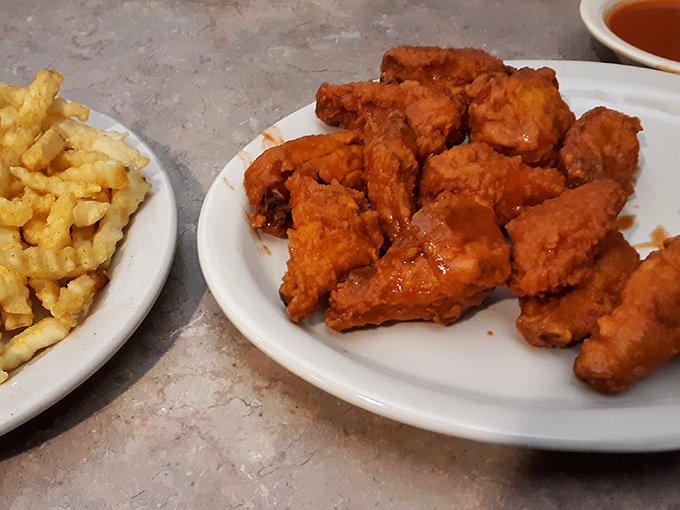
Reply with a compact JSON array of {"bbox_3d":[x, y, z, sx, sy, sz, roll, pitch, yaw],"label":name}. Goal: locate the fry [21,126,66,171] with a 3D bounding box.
[{"bbox_3d":[-0.138,-0.050,0.258,0.009,0.009,0.021,7,48,6],"label":"fry"}]

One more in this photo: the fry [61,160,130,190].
[{"bbox_3d":[-0.116,-0.038,0.258,0.030,0.009,0.009,4,50,6],"label":"fry"}]

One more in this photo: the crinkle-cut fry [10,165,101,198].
[{"bbox_3d":[-0.128,-0.033,0.247,0.038,0.009,0.009,13,51,3],"label":"crinkle-cut fry"}]

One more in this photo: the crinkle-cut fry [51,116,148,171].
[{"bbox_3d":[-0.123,-0.057,0.280,0.053,0.009,0.011,22,53,8],"label":"crinkle-cut fry"}]

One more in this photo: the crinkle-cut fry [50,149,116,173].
[{"bbox_3d":[-0.126,-0.046,0.272,0.028,0.009,0.009,-9,51,-10],"label":"crinkle-cut fry"}]

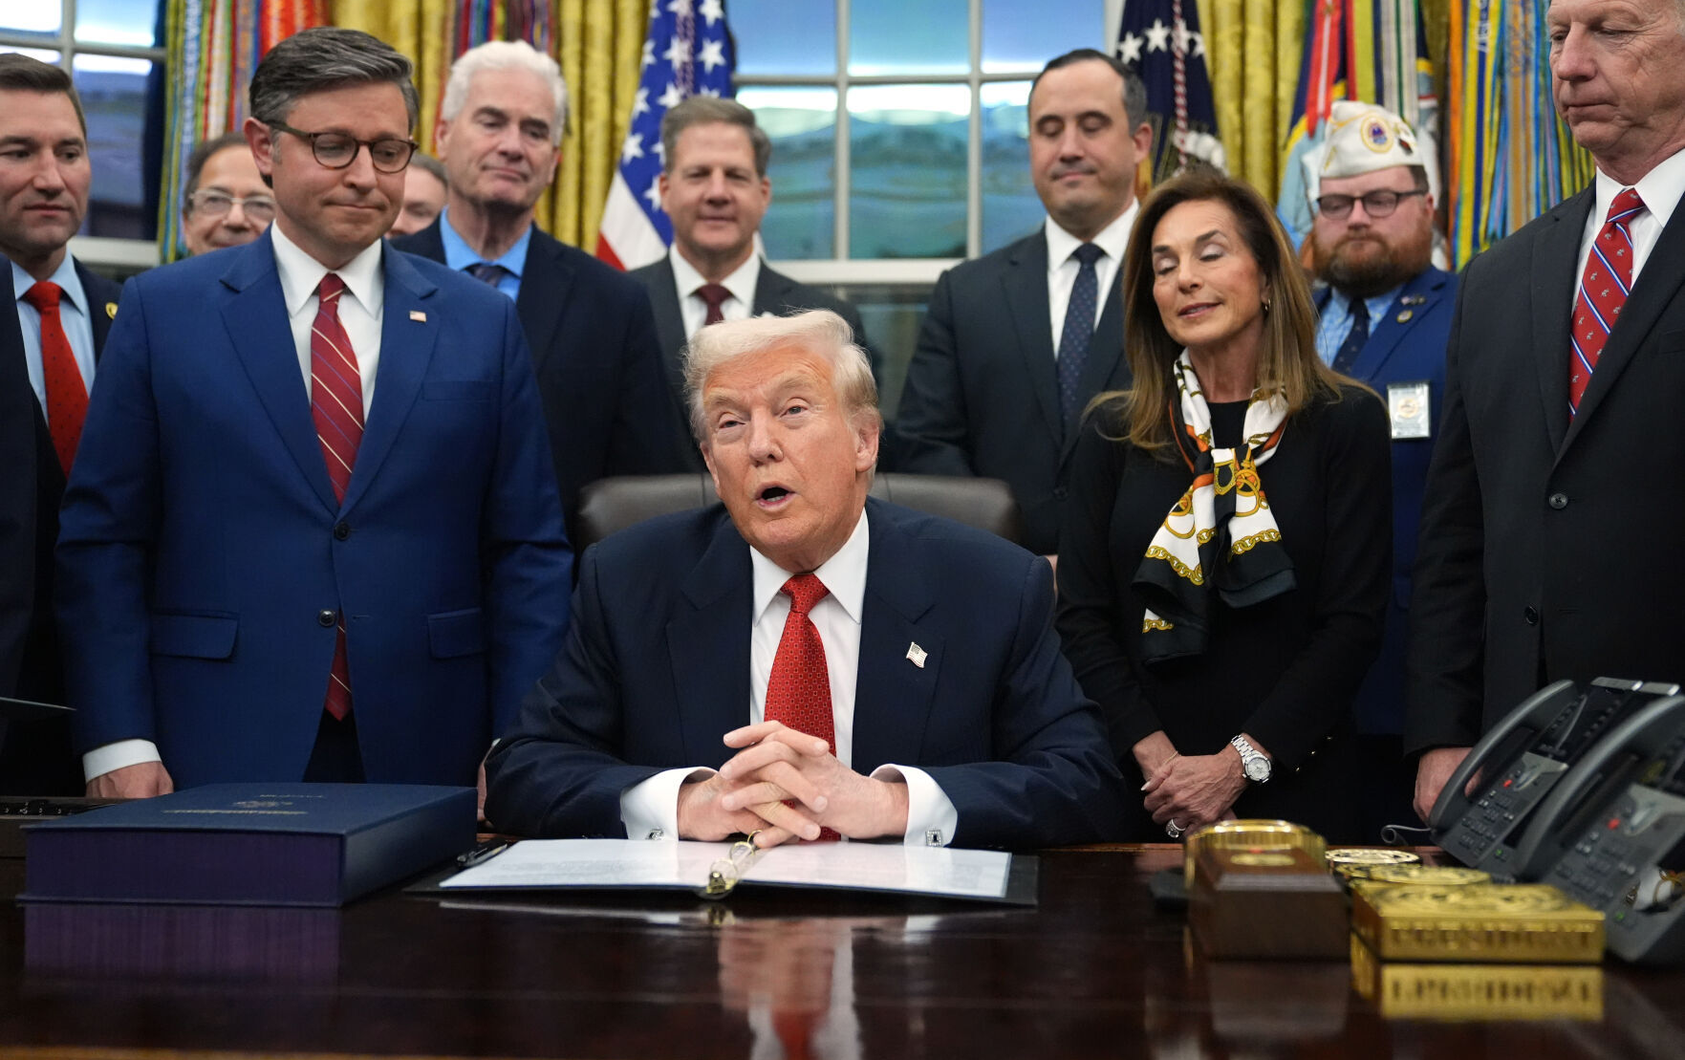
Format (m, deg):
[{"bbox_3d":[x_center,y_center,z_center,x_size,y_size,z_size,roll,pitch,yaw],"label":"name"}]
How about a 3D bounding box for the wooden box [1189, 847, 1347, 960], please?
[{"bbox_3d":[0.311,0.276,1.490,0.098,0.058,0.155,0,-1,3],"label":"wooden box"}]

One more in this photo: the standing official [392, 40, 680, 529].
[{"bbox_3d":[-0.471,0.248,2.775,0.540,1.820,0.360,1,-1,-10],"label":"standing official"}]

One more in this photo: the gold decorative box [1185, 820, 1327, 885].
[{"bbox_3d":[0.341,0.280,1.663,0.120,0.058,0.130,0,-1,3],"label":"gold decorative box"}]

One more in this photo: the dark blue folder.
[{"bbox_3d":[-0.526,0.279,1.816,0.281,0.060,0.365,0,-1,6],"label":"dark blue folder"}]

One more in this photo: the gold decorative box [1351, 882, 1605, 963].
[{"bbox_3d":[0.459,0.288,1.476,0.157,0.034,0.140,0,-1,3],"label":"gold decorative box"}]

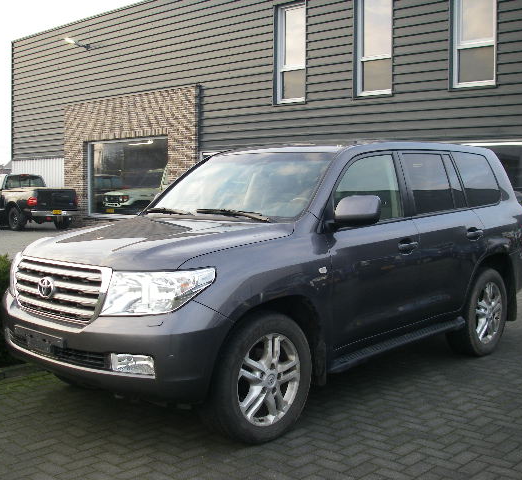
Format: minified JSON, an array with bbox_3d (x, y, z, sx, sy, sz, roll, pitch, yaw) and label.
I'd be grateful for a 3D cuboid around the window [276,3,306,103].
[{"bbox_3d":[0.774,-4.922,18.537,1.030,2.600,0.140,4,6,42],"label":"window"}]

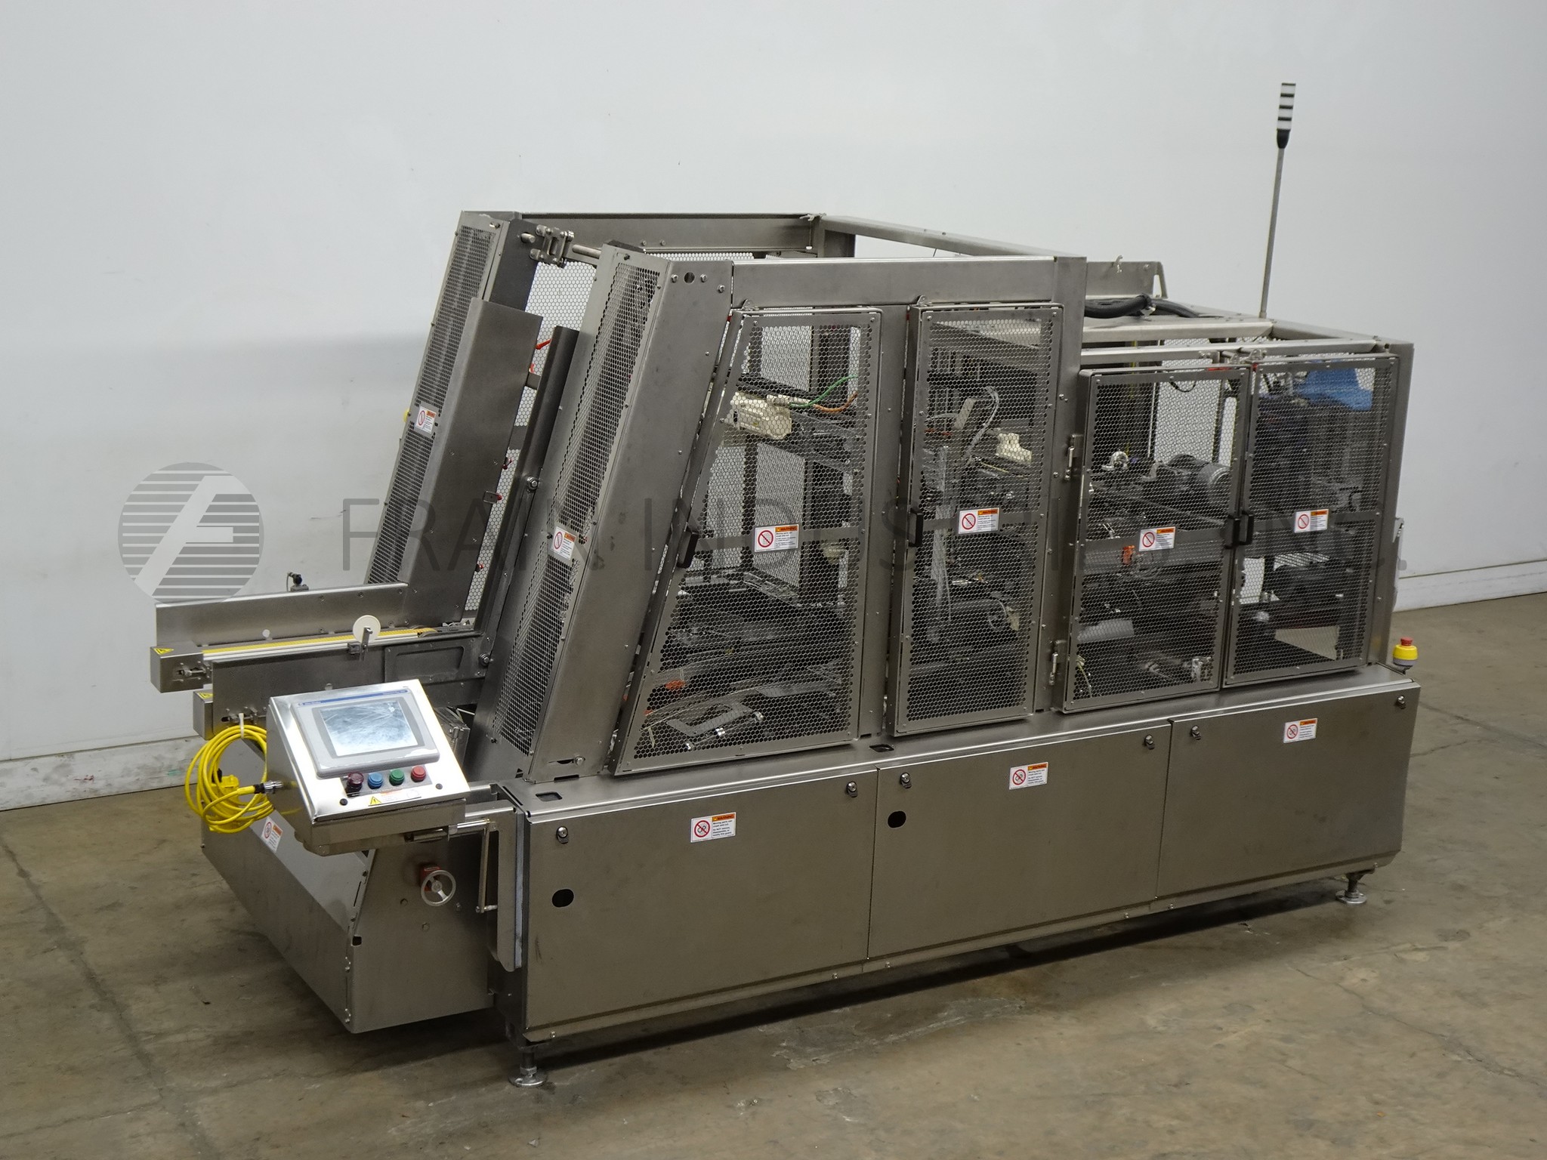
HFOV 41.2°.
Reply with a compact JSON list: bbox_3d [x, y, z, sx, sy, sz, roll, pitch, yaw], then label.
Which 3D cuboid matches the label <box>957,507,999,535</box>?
[{"bbox_3d":[0.613,-0.178,6.135,0.140,0.071,0.004,-6,16,-29],"label":"label"}]

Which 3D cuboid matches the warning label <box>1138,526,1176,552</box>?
[{"bbox_3d":[1.215,-0.130,6.511,0.140,0.071,0.004,-6,16,-29],"label":"warning label"}]

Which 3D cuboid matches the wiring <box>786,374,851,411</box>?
[{"bbox_3d":[0.142,-0.554,6.100,0.160,0.090,0.120,-6,15,-29],"label":"wiring"}]

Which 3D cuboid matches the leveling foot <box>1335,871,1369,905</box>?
[{"bbox_3d":[1.995,1.048,7.060,0.104,0.098,0.104,2,13,0],"label":"leveling foot"}]

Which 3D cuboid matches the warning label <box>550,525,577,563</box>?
[{"bbox_3d":[-0.595,-0.104,5.808,0.004,0.071,0.140,12,7,-32],"label":"warning label"}]

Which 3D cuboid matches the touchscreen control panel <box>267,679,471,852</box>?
[{"bbox_3d":[-1.063,0.497,5.359,0.410,0.195,0.420,-6,47,-31],"label":"touchscreen control panel"}]

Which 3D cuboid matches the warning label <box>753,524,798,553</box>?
[{"bbox_3d":[0.009,-0.119,5.802,0.140,0.071,0.004,-6,16,-29],"label":"warning label"}]

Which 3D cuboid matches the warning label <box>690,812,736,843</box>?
[{"bbox_3d":[-0.161,0.669,5.554,0.134,0.066,0.002,-6,15,-29],"label":"warning label"}]

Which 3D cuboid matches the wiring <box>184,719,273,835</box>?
[{"bbox_3d":[-1.431,0.521,5.420,0.235,0.285,0.110,-6,15,-29],"label":"wiring"}]

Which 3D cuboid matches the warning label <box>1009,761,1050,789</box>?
[{"bbox_3d":[0.754,0.579,6.064,0.134,0.066,0.002,-6,15,-29],"label":"warning label"}]

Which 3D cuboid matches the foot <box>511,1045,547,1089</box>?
[{"bbox_3d":[-0.663,1.308,5.559,0.104,0.098,0.104,2,13,0],"label":"foot"}]

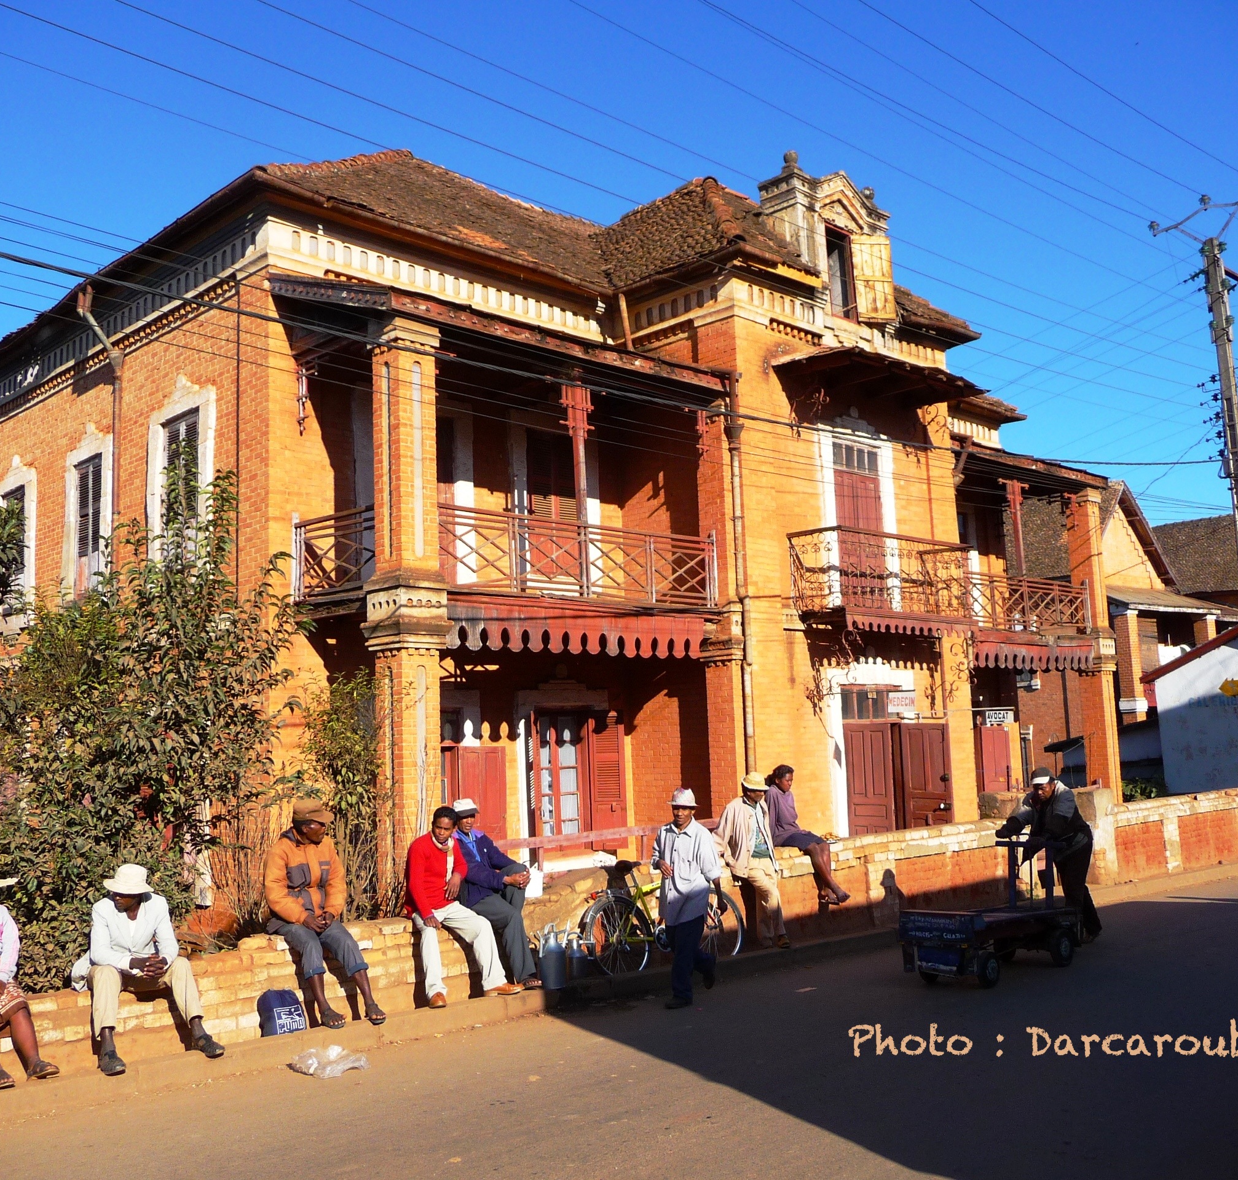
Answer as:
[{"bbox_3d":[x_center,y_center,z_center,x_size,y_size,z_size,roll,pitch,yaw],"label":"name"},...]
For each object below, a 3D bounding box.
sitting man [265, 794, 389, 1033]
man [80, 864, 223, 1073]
[{"bbox_3d":[-1.953,2.120,8.430,0.566,1.444,0.808,2,-8,-34],"label":"sitting man"},{"bbox_3d":[-2.807,2.219,7.629,0.606,1.192,0.808,3,-8,-36],"label":"man"}]

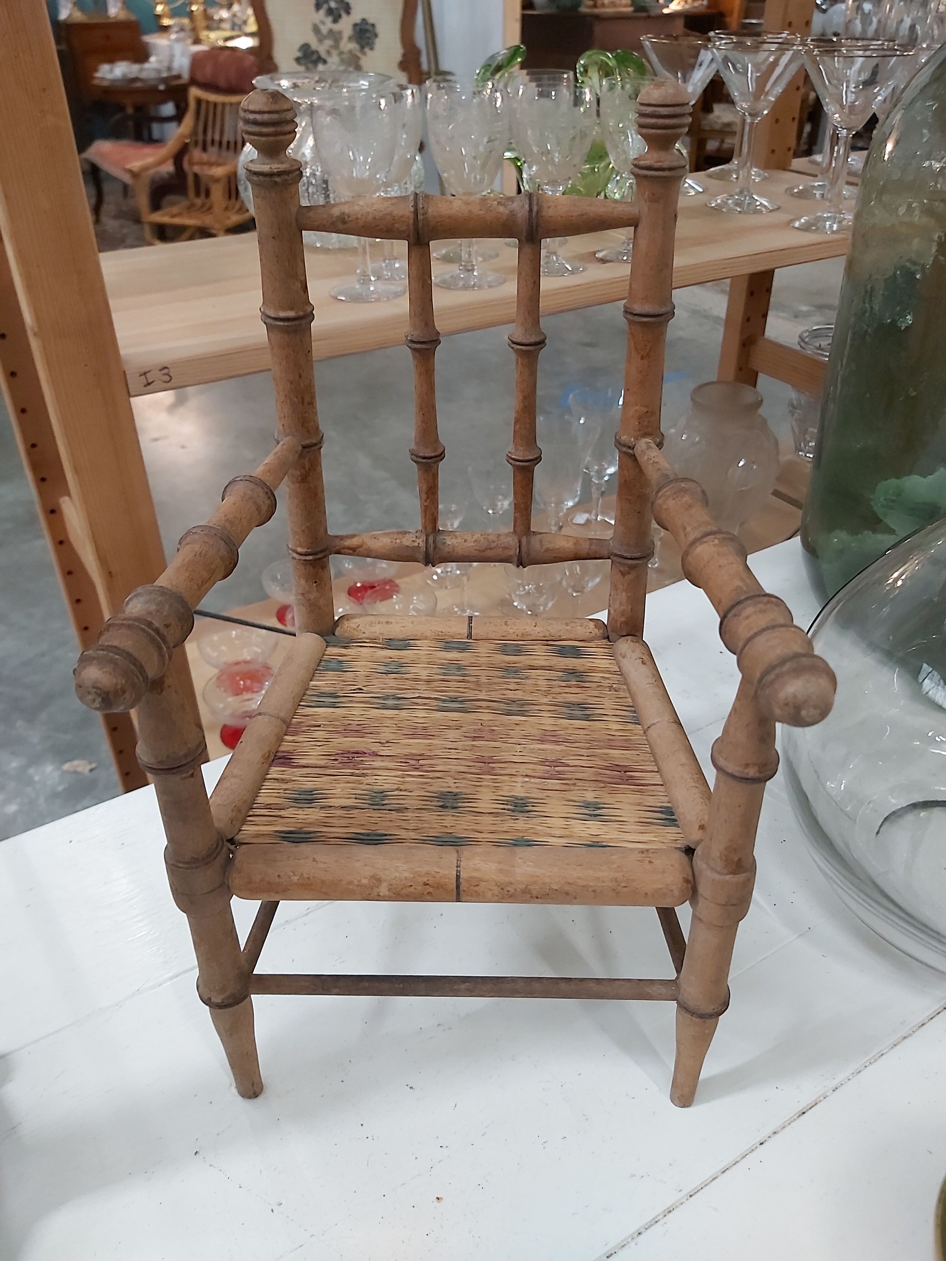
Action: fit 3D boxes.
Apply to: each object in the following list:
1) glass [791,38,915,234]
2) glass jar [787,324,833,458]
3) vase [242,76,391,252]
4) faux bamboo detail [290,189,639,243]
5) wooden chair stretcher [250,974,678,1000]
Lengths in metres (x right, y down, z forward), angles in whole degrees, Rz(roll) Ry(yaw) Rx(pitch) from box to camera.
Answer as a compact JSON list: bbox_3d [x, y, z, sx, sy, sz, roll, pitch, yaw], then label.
[{"bbox_3d":[0.315,-0.415,0.805,0.088,0.133,0.088,-1,34,0],"label":"glass"},{"bbox_3d":[0.516,-0.325,1.332,0.138,0.163,0.138,-20,38,-26],"label":"glass jar"},{"bbox_3d":[-0.117,-0.390,0.786,0.148,0.120,0.148,-1,34,0],"label":"vase"},{"bbox_3d":[-0.003,-0.190,0.434,0.160,0.021,0.021,0,34,1],"label":"faux bamboo detail"},{"bbox_3d":[-0.004,0.161,0.426,0.194,0.009,0.009,0,34,1],"label":"wooden chair stretcher"}]

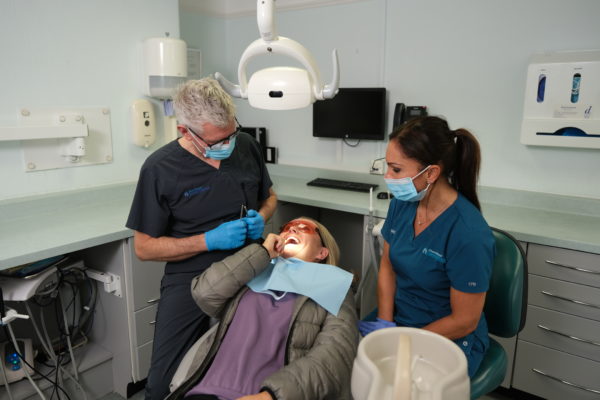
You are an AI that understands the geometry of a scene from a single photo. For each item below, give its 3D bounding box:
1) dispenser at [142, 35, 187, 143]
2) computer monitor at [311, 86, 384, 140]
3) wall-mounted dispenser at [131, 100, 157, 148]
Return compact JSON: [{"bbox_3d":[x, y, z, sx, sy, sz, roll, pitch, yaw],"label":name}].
[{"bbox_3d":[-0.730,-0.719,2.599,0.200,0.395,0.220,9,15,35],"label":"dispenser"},{"bbox_3d":[0.314,-0.544,2.850,0.510,0.310,0.055,8,14,32],"label":"computer monitor"},{"bbox_3d":[-0.872,-0.432,2.548,0.100,0.267,0.105,9,15,35],"label":"wall-mounted dispenser"}]

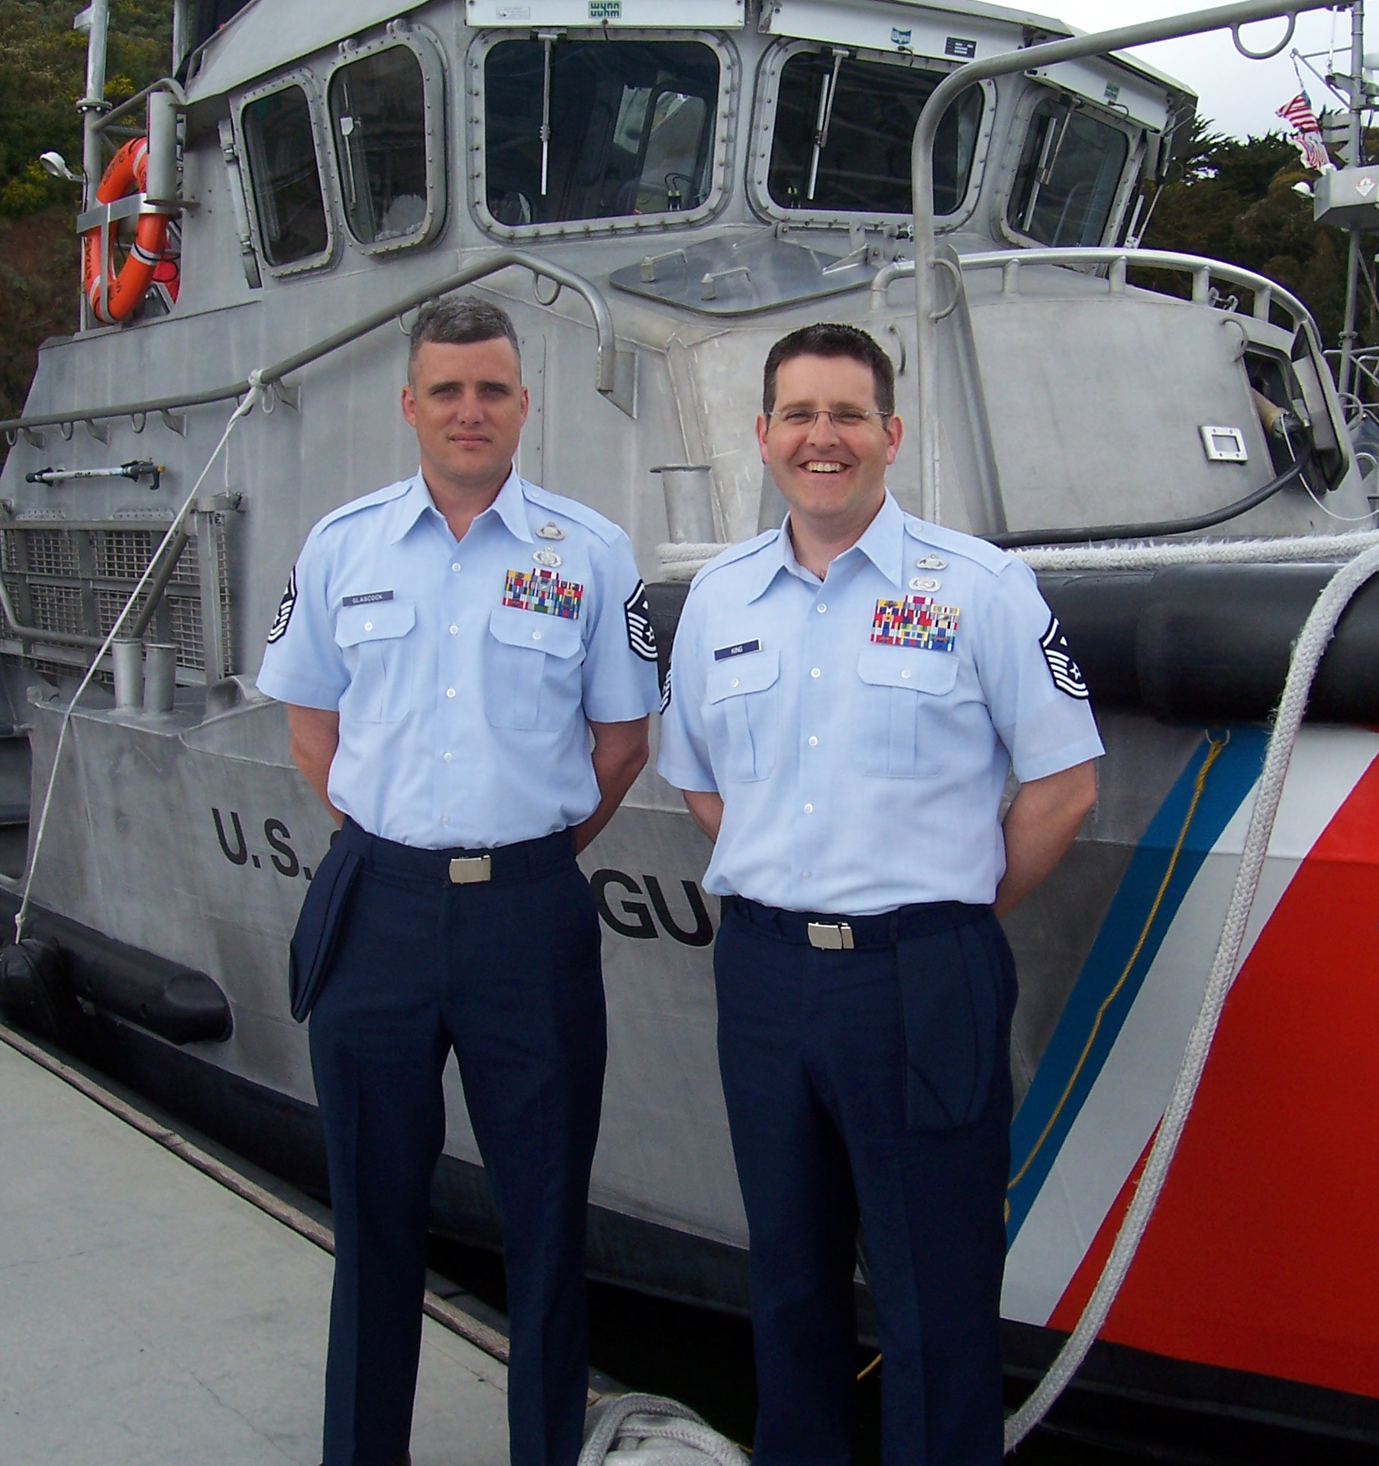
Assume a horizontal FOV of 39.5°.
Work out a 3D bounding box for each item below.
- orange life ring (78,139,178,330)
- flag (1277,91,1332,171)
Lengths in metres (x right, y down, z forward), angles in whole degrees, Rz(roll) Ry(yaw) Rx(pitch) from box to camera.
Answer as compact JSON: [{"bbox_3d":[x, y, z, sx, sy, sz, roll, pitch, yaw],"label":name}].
[{"bbox_3d":[-2.280,-2.038,7.800,0.120,0.760,0.760,-4,7,-40],"label":"orange life ring"},{"bbox_3d":[5.122,-5.008,16.000,0.450,0.680,0.200,4,6,30],"label":"flag"}]

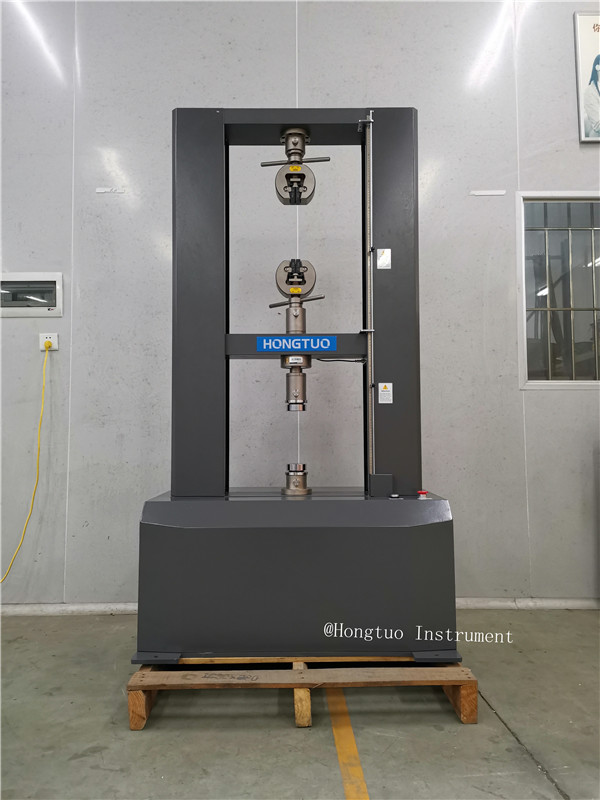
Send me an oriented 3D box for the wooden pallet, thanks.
[{"bbox_3d":[0.005,0.899,2.131,1.000,0.125,0.820,0,-3,-1],"label":"wooden pallet"}]

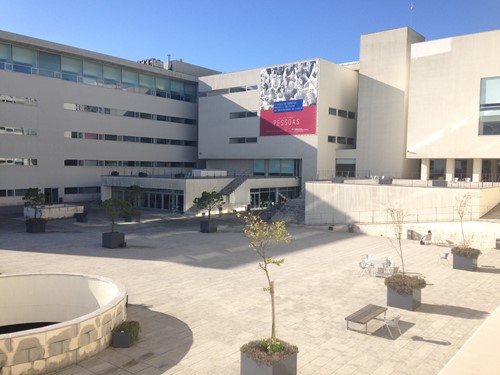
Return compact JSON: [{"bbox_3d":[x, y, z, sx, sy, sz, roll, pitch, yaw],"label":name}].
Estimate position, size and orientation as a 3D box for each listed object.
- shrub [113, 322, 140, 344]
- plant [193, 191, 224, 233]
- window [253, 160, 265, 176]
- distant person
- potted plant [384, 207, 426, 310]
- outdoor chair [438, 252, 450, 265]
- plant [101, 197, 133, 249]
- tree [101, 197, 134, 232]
[{"bbox_3d":[-4.108,4.861,15.894,0.850,0.720,0.750,1,2,0],"label":"shrub"},{"bbox_3d":[-3.453,2.053,40.648,2.300,3.514,2.300,3,4,42],"label":"plant"},{"bbox_3d":[1.460,-3.101,75.717,2.355,2.484,0.150,3,4,42],"label":"window"},{"bbox_3d":[14.238,4.012,38.365,0.900,1.170,0.550,2,2,15],"label":"distant person"},{"bbox_3d":[6.801,2.989,20.835,1.400,4.327,1.400,3,3,36],"label":"potted plant"},{"bbox_3d":[12.383,4.487,30.288,0.570,0.780,0.560,3,3,40],"label":"outdoor chair"},{"bbox_3d":[-9.857,2.668,35.328,2.200,3.706,2.200,2,3,39],"label":"plant"},{"bbox_3d":[-9.126,1.919,32.630,2.050,2.337,2.050,1,3,0],"label":"tree"}]

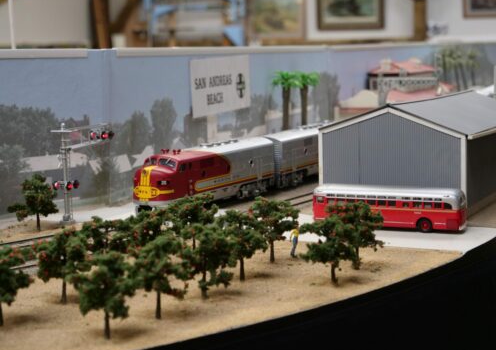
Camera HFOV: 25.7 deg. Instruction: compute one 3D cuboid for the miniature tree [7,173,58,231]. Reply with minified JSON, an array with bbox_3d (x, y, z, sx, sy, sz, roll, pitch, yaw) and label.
[{"bbox_3d":[-0.172,0.022,0.868,0.042,0.046,0.038,-3,7,-11],"label":"miniature tree"}]

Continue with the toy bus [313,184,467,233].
[{"bbox_3d":[0.111,0.026,0.846,0.117,0.030,0.029,2,8,24],"label":"toy bus"}]

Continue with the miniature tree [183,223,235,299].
[{"bbox_3d":[-0.023,0.049,0.623,0.030,0.044,0.032,-2,7,-2],"label":"miniature tree"}]

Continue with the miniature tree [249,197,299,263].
[{"bbox_3d":[0.017,0.037,0.719,0.033,0.044,0.034,-1,7,1],"label":"miniature tree"}]

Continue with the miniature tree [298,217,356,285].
[{"bbox_3d":[0.048,0.045,0.650,0.034,0.042,0.034,-1,7,4],"label":"miniature tree"}]

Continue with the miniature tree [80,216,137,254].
[{"bbox_3d":[-0.089,0.045,0.693,0.036,0.039,0.035,-2,7,-7],"label":"miniature tree"}]

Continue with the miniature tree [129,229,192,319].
[{"bbox_3d":[-0.046,0.053,0.578,0.033,0.048,0.034,-2,7,-5],"label":"miniature tree"}]

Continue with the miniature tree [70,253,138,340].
[{"bbox_3d":[-0.072,0.060,0.541,0.033,0.044,0.034,-2,7,-8],"label":"miniature tree"}]

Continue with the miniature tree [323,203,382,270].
[{"bbox_3d":[0.068,0.039,0.692,0.038,0.044,0.036,-1,7,6],"label":"miniature tree"}]

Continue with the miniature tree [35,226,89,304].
[{"bbox_3d":[-0.106,0.052,0.619,0.031,0.044,0.033,-3,7,-10],"label":"miniature tree"}]

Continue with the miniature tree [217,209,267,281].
[{"bbox_3d":[-0.004,0.043,0.668,0.031,0.044,0.033,-1,7,0],"label":"miniature tree"}]

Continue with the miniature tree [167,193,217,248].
[{"bbox_3d":[-0.039,0.033,0.770,0.037,0.041,0.036,-2,7,-3],"label":"miniature tree"}]

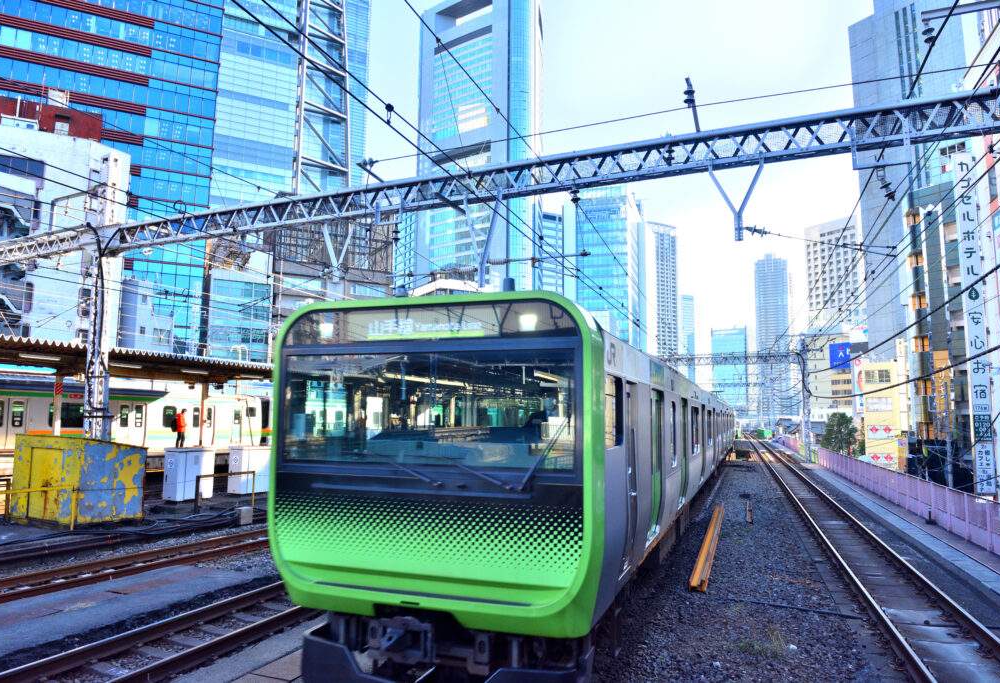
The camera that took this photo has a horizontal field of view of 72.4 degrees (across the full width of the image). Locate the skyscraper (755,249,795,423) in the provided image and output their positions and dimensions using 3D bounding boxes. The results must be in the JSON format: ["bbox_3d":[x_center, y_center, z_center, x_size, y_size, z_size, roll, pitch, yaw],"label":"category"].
[{"bbox_3d":[309.585,-3.226,769.905,34.500,190.000,34.500,-2,-6,18],"label":"skyscraper"}]

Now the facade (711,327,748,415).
[{"bbox_3d":[270.253,38.719,799.035,39.000,110.271,35.000,-2,-7,24],"label":"facade"}]

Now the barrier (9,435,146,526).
[{"bbox_3d":[-11.040,3.522,17.952,2.827,2.170,1.724,-3,-7,27],"label":"barrier"}]

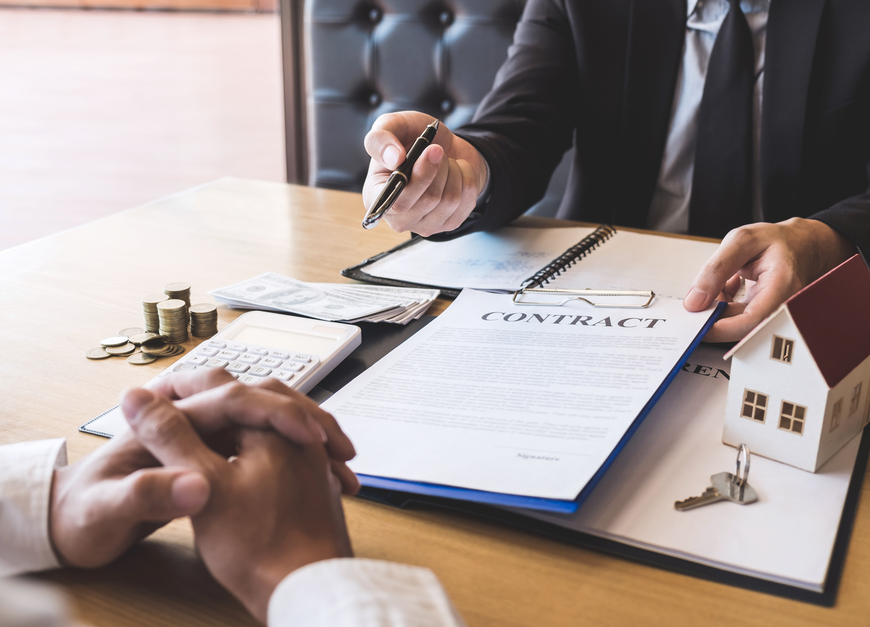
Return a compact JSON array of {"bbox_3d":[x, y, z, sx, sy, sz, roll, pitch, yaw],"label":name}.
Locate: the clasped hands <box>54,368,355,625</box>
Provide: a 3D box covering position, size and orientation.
[{"bbox_3d":[-0.116,0.089,0.547,0.150,0.105,0.128,4,20,13],"label":"clasped hands"}]

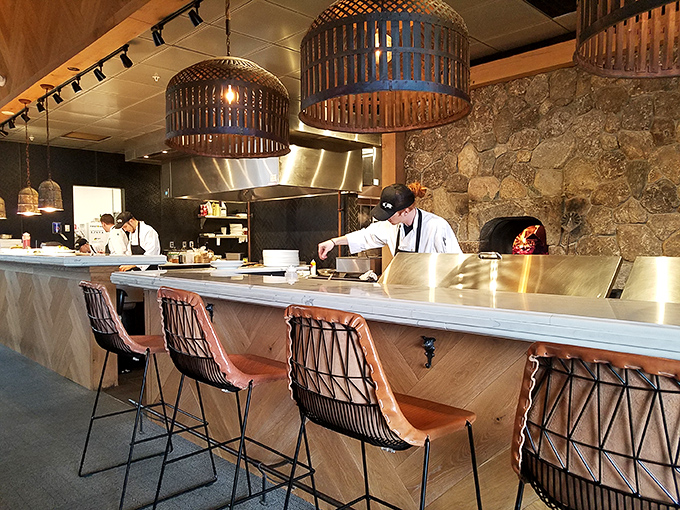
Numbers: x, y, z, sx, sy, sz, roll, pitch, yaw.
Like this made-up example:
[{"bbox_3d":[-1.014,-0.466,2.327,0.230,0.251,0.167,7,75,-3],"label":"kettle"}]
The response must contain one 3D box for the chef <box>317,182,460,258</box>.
[{"bbox_3d":[0.367,0.313,3.293,0.850,1.510,0.550,1,3,44],"label":"chef"}]

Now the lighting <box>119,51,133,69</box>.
[{"bbox_3d":[-1.829,-1.667,4.355,0.075,0.150,0.115,1,3,44],"label":"lighting"}]

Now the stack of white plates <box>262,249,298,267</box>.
[{"bbox_3d":[-0.482,0.026,4.150,0.288,0.128,0.288,1,2,44],"label":"stack of white plates"}]

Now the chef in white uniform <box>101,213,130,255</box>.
[{"bbox_3d":[-2.778,0.243,6.314,0.500,1.511,0.500,0,2,25],"label":"chef in white uniform"}]

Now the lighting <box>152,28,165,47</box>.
[{"bbox_3d":[-1.382,-1.656,3.889,0.075,0.150,0.115,1,3,44],"label":"lighting"}]

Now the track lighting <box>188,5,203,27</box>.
[{"bbox_3d":[-0.994,-1.648,3.513,0.075,0.150,0.115,1,3,44],"label":"track lighting"}]

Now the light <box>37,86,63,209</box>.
[{"bbox_3d":[-3.152,-1.143,5.537,0.280,1.340,0.280,1,3,44],"label":"light"}]

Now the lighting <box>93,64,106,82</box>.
[{"bbox_3d":[-2.220,-1.675,4.713,0.075,0.150,0.115,1,3,44],"label":"lighting"}]

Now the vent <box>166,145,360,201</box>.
[{"bbox_3d":[-1.518,-1.531,9.999,3.390,0.713,1.980,1,3,44],"label":"vent"}]

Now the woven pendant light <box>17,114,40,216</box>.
[{"bbox_3d":[-3.724,-1.129,6.092,0.285,1.313,0.285,1,3,44],"label":"woven pendant light"}]

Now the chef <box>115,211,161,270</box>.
[{"bbox_3d":[-2.133,0.274,5.514,0.500,1.489,0.550,-2,3,-40],"label":"chef"}]

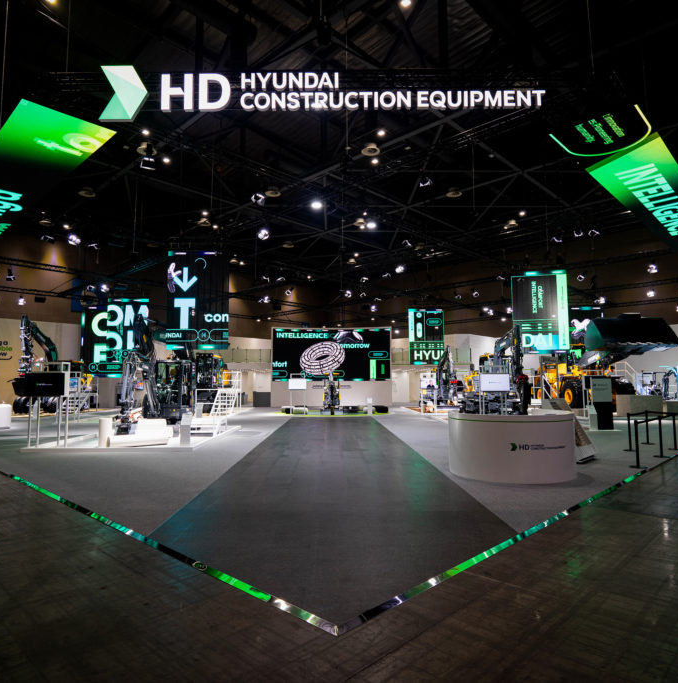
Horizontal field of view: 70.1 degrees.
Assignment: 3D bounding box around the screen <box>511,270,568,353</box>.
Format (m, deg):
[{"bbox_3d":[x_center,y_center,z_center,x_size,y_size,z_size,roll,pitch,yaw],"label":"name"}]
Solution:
[{"bbox_3d":[9.566,-1.376,22.904,2.500,4.000,0.200,-2,-5,14],"label":"screen"}]

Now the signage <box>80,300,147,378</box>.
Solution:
[{"bbox_3d":[-13.301,-0.337,28.844,2.600,5.000,3.000,0,-5,0],"label":"signage"}]

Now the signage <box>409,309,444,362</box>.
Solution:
[{"bbox_3d":[6.301,-0.343,34.559,2.500,4.000,0.200,0,-5,0],"label":"signage"}]

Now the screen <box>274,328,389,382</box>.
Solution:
[{"bbox_3d":[-0.566,0.983,36.453,9.000,4.000,0.300,0,-5,0],"label":"screen"}]

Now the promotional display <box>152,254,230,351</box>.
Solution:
[{"bbox_3d":[-5.617,-1.636,19.258,2.500,4.000,0.200,0,-5,0],"label":"promotional display"}]

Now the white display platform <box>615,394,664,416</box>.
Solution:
[{"bbox_3d":[15.513,3.292,25.003,1.650,1.080,1.200,0,-5,0],"label":"white display platform"}]

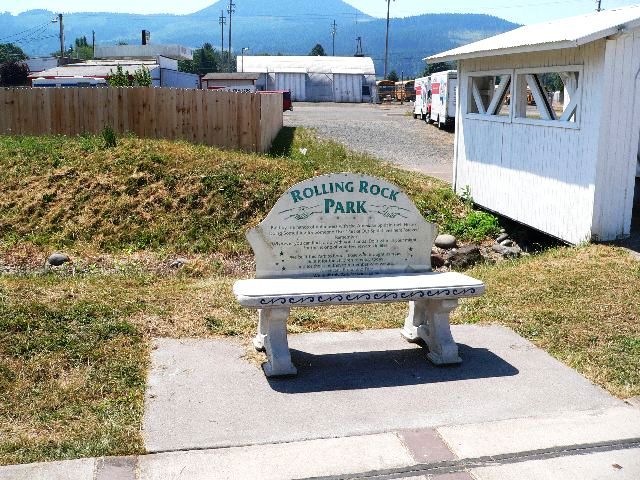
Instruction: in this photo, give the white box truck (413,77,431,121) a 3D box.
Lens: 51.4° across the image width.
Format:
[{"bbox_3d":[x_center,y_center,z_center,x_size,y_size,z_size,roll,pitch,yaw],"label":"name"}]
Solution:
[{"bbox_3d":[8.932,-10.909,51.741,2.350,3.100,7.000,1,12,2],"label":"white box truck"}]

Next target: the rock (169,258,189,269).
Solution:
[{"bbox_3d":[-1.300,0.202,6.106,0.190,0.075,0.130,-2,13,-12],"label":"rock"}]

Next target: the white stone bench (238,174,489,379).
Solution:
[{"bbox_3d":[0.215,0.157,3.920,1.421,1.070,0.500,-2,13,-12],"label":"white stone bench"}]

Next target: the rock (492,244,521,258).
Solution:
[{"bbox_3d":[1.870,0.103,6.656,0.290,0.110,0.200,4,13,16],"label":"rock"}]

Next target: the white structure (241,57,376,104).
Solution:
[{"bbox_3d":[-2.340,-22.464,93.819,18.800,6.100,9.500,-1,12,-7],"label":"white structure"}]

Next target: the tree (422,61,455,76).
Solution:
[{"bbox_3d":[19.630,-26.192,110.269,6.500,6.697,6.000,1,12,0],"label":"tree"}]

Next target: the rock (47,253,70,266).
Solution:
[{"bbox_3d":[-2.412,0.164,6.126,0.200,0.115,0.150,-4,13,-22],"label":"rock"}]

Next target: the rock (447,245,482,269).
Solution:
[{"bbox_3d":[1.367,0.151,6.265,0.350,0.170,0.250,3,13,12],"label":"rock"}]

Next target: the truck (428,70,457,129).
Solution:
[{"bbox_3d":[7.947,-8.024,38.351,2.350,3.150,7.200,1,12,2],"label":"truck"}]

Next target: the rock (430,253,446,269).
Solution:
[{"bbox_3d":[1.113,0.178,6.231,0.210,0.125,0.180,3,12,10],"label":"rock"}]

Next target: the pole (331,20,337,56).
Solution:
[{"bbox_3d":[2.428,-32.477,120.834,1.300,14.078,0.600,1,12,0],"label":"pole"}]

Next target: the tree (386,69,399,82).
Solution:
[{"bbox_3d":[13.614,-29.291,125.939,2.800,5.940,2.800,1,12,0],"label":"tree"}]

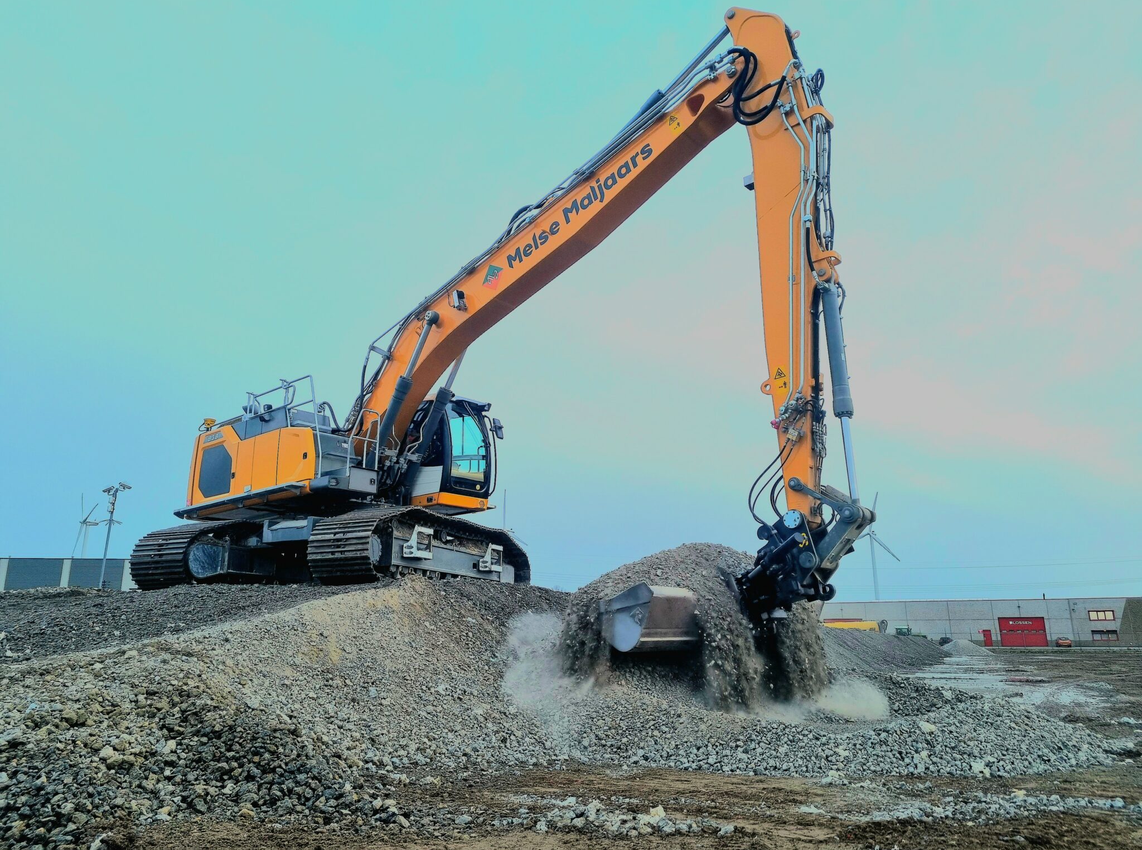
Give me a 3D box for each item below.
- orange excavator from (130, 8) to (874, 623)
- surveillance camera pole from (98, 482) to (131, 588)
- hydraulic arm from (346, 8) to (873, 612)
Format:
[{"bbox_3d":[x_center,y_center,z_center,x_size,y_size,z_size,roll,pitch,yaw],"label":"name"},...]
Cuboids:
[{"bbox_3d":[-1.566,-0.526,12.189,11.499,7.039,5.632,-13,-18,39],"label":"orange excavator"},{"bbox_3d":[-15.584,4.978,28.639,1.100,6.194,0.800,0,-14,0],"label":"surveillance camera pole"},{"bbox_3d":[-0.181,-0.939,11.070,7.849,6.839,1.100,-13,-18,39],"label":"hydraulic arm"}]

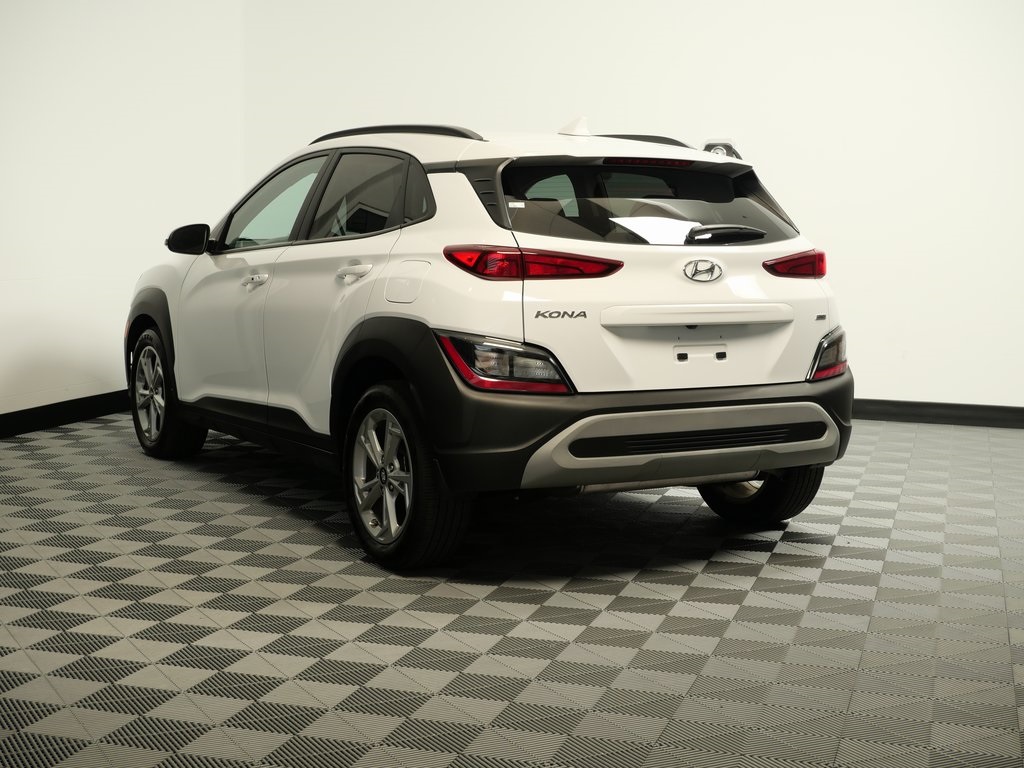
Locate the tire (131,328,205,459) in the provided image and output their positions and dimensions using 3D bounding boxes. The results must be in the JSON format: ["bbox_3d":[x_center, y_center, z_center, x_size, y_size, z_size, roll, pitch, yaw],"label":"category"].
[{"bbox_3d":[-1.737,0.045,6.893,0.215,0.668,0.668,-3,7,-32],"label":"tire"}]

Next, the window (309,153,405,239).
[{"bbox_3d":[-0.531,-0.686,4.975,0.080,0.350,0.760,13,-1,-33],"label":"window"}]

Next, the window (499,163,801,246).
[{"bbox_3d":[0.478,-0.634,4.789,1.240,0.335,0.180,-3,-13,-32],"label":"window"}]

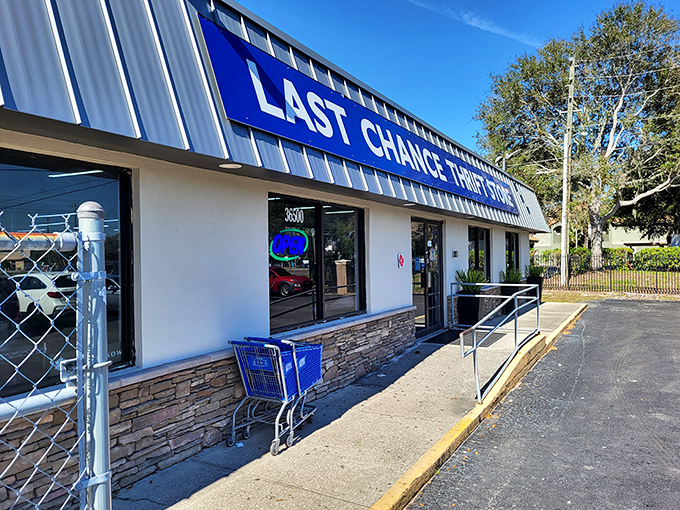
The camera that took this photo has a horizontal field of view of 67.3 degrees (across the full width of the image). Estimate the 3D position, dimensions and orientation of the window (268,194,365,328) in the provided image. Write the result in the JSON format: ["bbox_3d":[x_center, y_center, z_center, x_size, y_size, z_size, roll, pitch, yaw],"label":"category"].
[{"bbox_3d":[-0.230,0.092,6.546,0.100,1.540,2.370,-1,0,30],"label":"window"}]

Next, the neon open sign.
[{"bbox_3d":[-0.588,-0.120,6.038,0.060,0.380,0.740,-1,0,30],"label":"neon open sign"}]

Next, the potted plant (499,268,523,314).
[{"bbox_3d":[4.809,0.997,14.247,0.600,1.310,0.620,-1,0,30],"label":"potted plant"}]

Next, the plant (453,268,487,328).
[{"bbox_3d":[2.836,0.990,10.940,0.640,1.360,0.670,-1,0,30],"label":"plant"}]

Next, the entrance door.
[{"bbox_3d":[1.647,0.417,9.834,0.100,2.200,1.880,-1,0,30],"label":"entrance door"}]

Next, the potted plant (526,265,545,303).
[{"bbox_3d":[6.550,0.955,17.111,0.580,1.350,0.580,-1,0,30],"label":"potted plant"}]

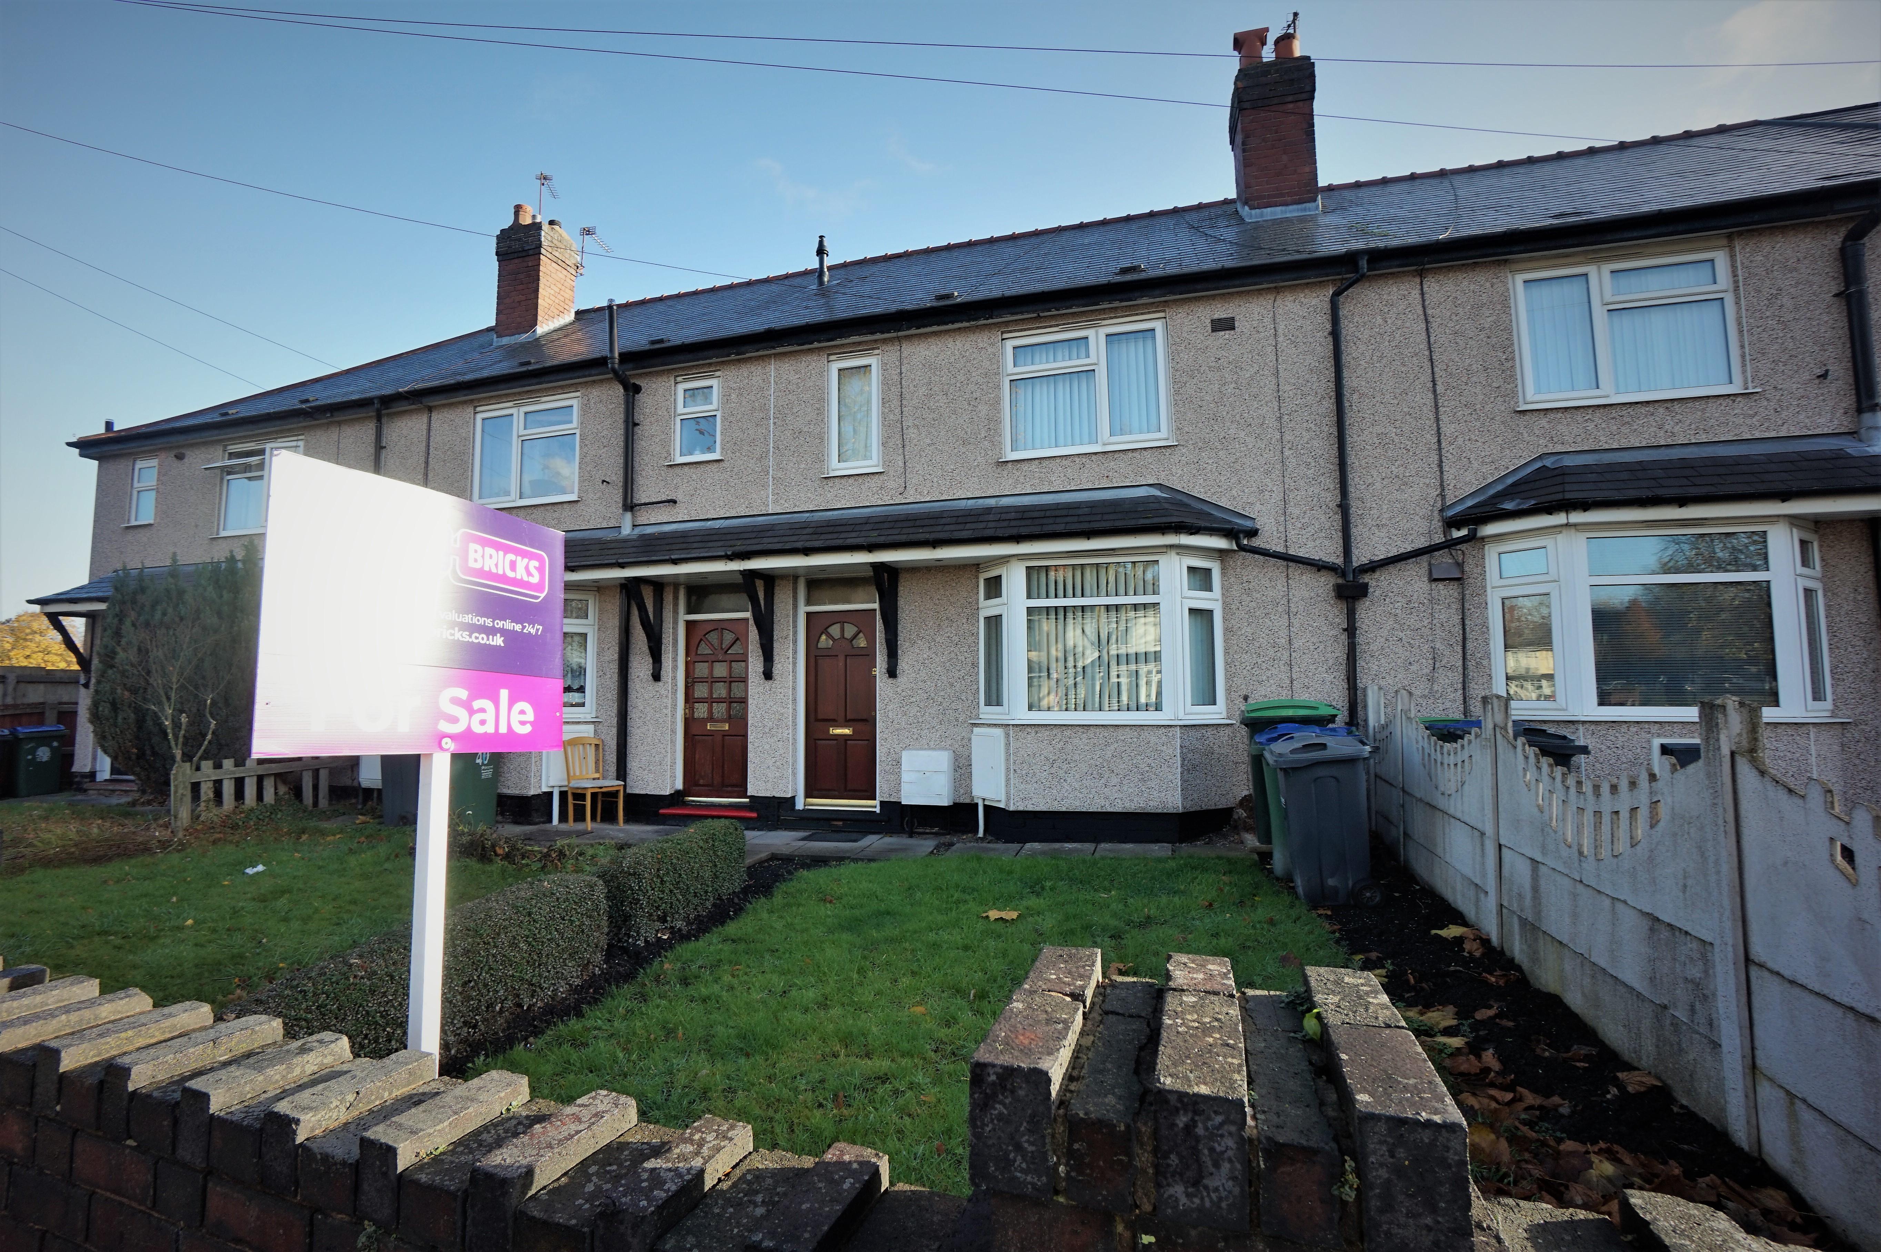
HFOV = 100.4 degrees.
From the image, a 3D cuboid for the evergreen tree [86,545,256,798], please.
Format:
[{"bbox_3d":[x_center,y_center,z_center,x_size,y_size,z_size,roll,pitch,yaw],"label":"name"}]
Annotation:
[{"bbox_3d":[-9.269,0.636,9.762,1.900,3.300,1.850,-2,-4,15],"label":"evergreen tree"}]

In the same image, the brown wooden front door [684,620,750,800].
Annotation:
[{"bbox_3d":[-2.520,0.937,8.854,0.825,2.027,0.070,-2,-4,15],"label":"brown wooden front door"}]

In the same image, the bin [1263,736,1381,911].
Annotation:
[{"bbox_3d":[2.555,1.263,5.296,0.680,1.070,0.570,-2,-4,12],"label":"bin"}]

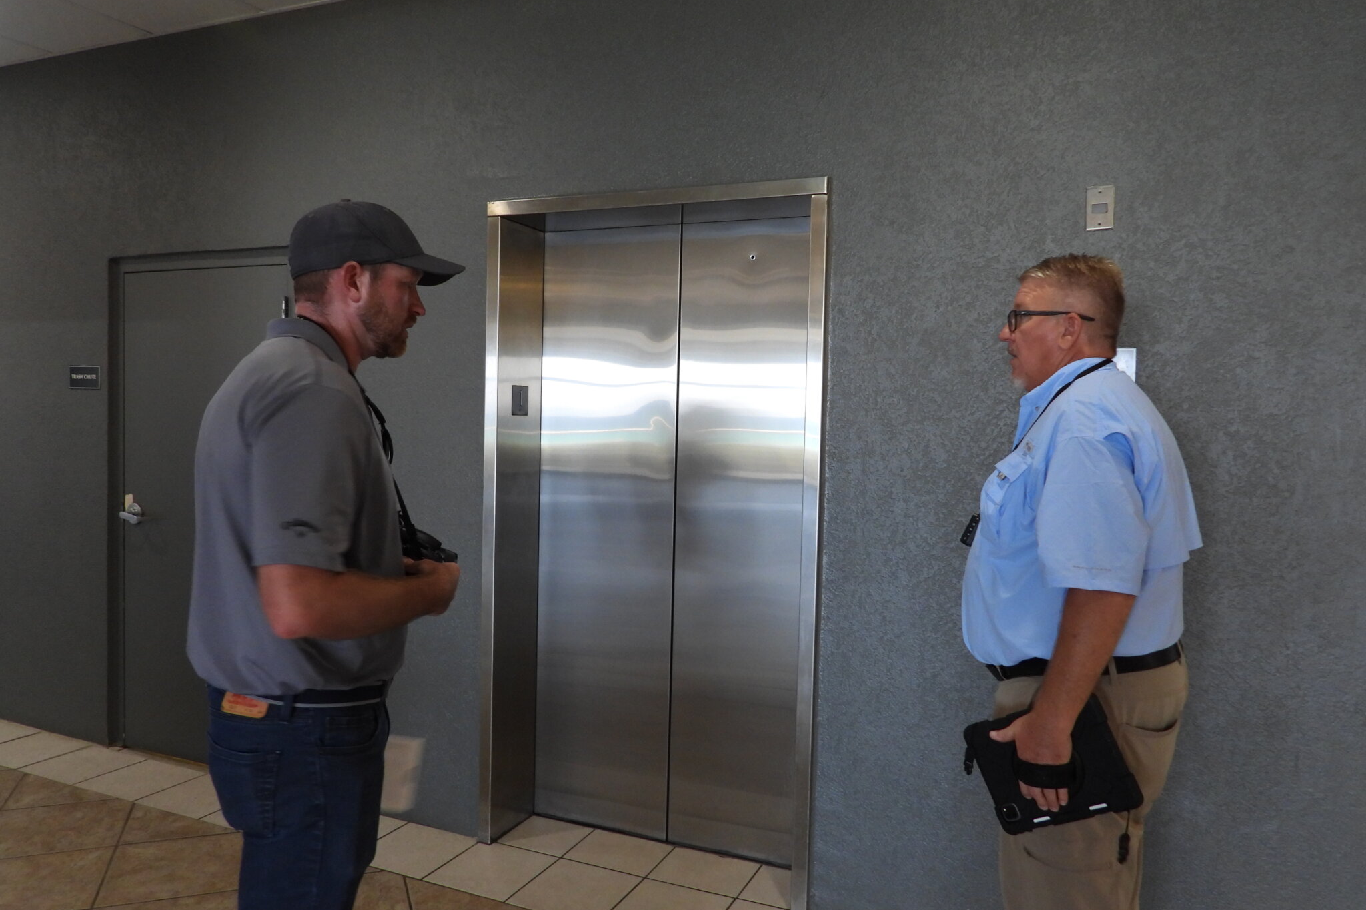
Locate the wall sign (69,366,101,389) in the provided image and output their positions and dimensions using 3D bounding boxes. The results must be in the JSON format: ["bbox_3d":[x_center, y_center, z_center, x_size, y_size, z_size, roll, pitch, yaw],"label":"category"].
[{"bbox_3d":[-2.569,-0.332,4.067,0.199,0.099,0.010,2,3,23],"label":"wall sign"}]

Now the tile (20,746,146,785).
[{"bbox_3d":[-2.451,1.271,3.876,0.325,0.010,0.315,2,3,23],"label":"tile"}]

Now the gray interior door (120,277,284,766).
[{"bbox_3d":[-1.957,0.258,3.887,0.916,2.022,0.045,2,3,23],"label":"gray interior door"}]

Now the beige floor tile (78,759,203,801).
[{"bbox_3d":[-2.134,1.285,3.734,0.325,0.010,0.315,2,3,23],"label":"beige floor tile"}]

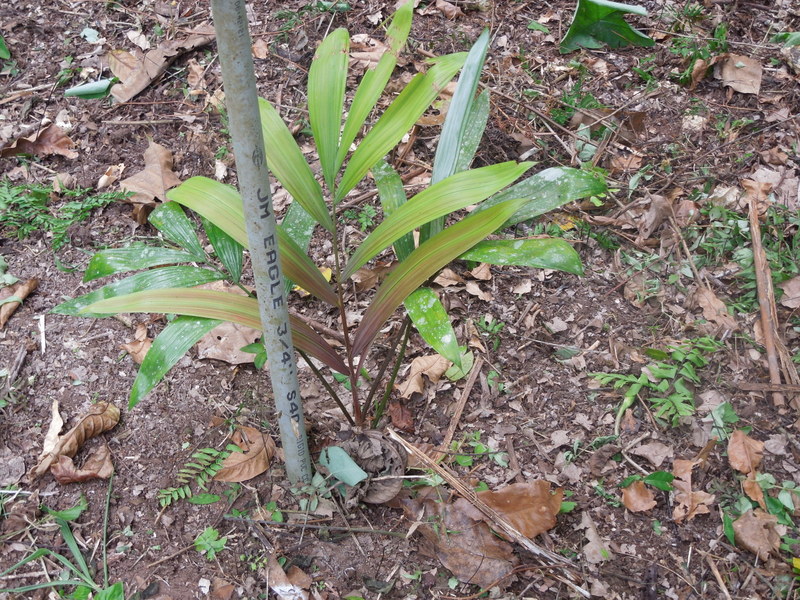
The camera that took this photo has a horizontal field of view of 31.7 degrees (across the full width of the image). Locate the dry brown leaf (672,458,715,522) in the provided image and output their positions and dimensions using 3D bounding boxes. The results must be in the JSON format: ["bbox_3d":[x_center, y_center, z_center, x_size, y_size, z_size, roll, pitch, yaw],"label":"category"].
[{"bbox_3d":[0.314,0.204,1.506,0.045,0.016,0.084,4,43,8],"label":"dry brown leaf"}]

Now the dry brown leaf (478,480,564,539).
[{"bbox_3d":[0.133,0.223,1.499,0.091,0.022,0.068,-9,49,-6],"label":"dry brown leaf"}]

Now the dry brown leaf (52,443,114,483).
[{"bbox_3d":[-0.348,0.180,1.546,0.067,0.027,0.045,-3,43,0],"label":"dry brown leaf"}]

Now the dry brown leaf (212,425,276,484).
[{"bbox_3d":[-0.167,0.172,1.555,0.055,0.022,0.077,9,49,10],"label":"dry brown leaf"}]

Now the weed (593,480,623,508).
[{"bbox_3d":[0.220,0.206,1.491,0.032,0.016,0.030,-3,43,0],"label":"weed"}]

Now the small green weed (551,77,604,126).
[{"bbox_3d":[0.235,-0.270,1.923,0.076,0.035,0.054,-30,54,-22],"label":"small green weed"}]

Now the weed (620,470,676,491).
[{"bbox_3d":[0.265,0.198,1.514,0.059,0.025,0.026,1,49,3],"label":"weed"}]

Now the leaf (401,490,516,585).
[{"bbox_3d":[0.057,0.247,1.471,0.074,0.025,0.133,-28,48,-24],"label":"leaf"}]

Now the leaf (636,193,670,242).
[{"bbox_3d":[0.332,-0.104,1.831,0.035,0.034,0.078,14,45,18],"label":"leaf"}]

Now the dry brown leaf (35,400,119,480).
[{"bbox_3d":[-0.360,0.157,1.564,0.072,0.035,0.120,29,52,30],"label":"dry brown leaf"}]

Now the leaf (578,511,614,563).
[{"bbox_3d":[0.200,0.249,1.480,0.028,0.012,0.065,-17,50,-13],"label":"leaf"}]

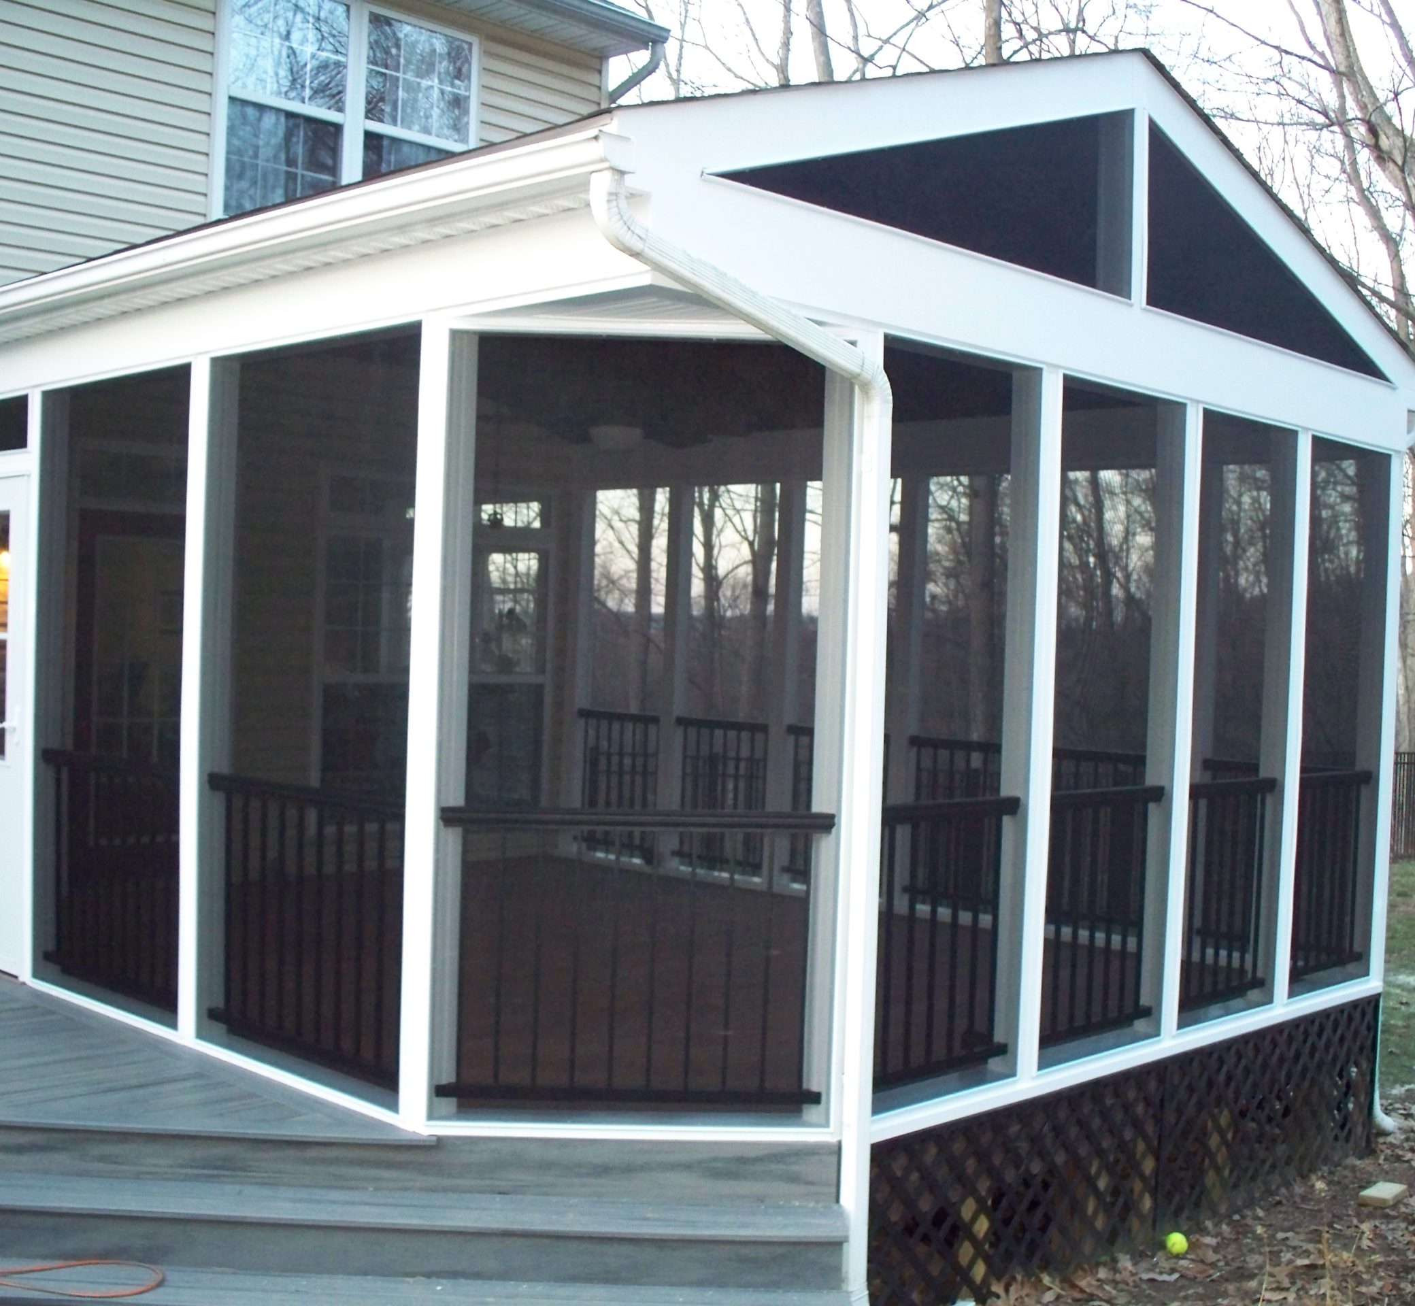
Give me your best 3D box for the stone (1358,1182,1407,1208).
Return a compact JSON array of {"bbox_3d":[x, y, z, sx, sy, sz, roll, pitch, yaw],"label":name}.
[{"bbox_3d":[2.662,2.130,7.114,0.120,0.048,0.215,2,1,42],"label":"stone"}]

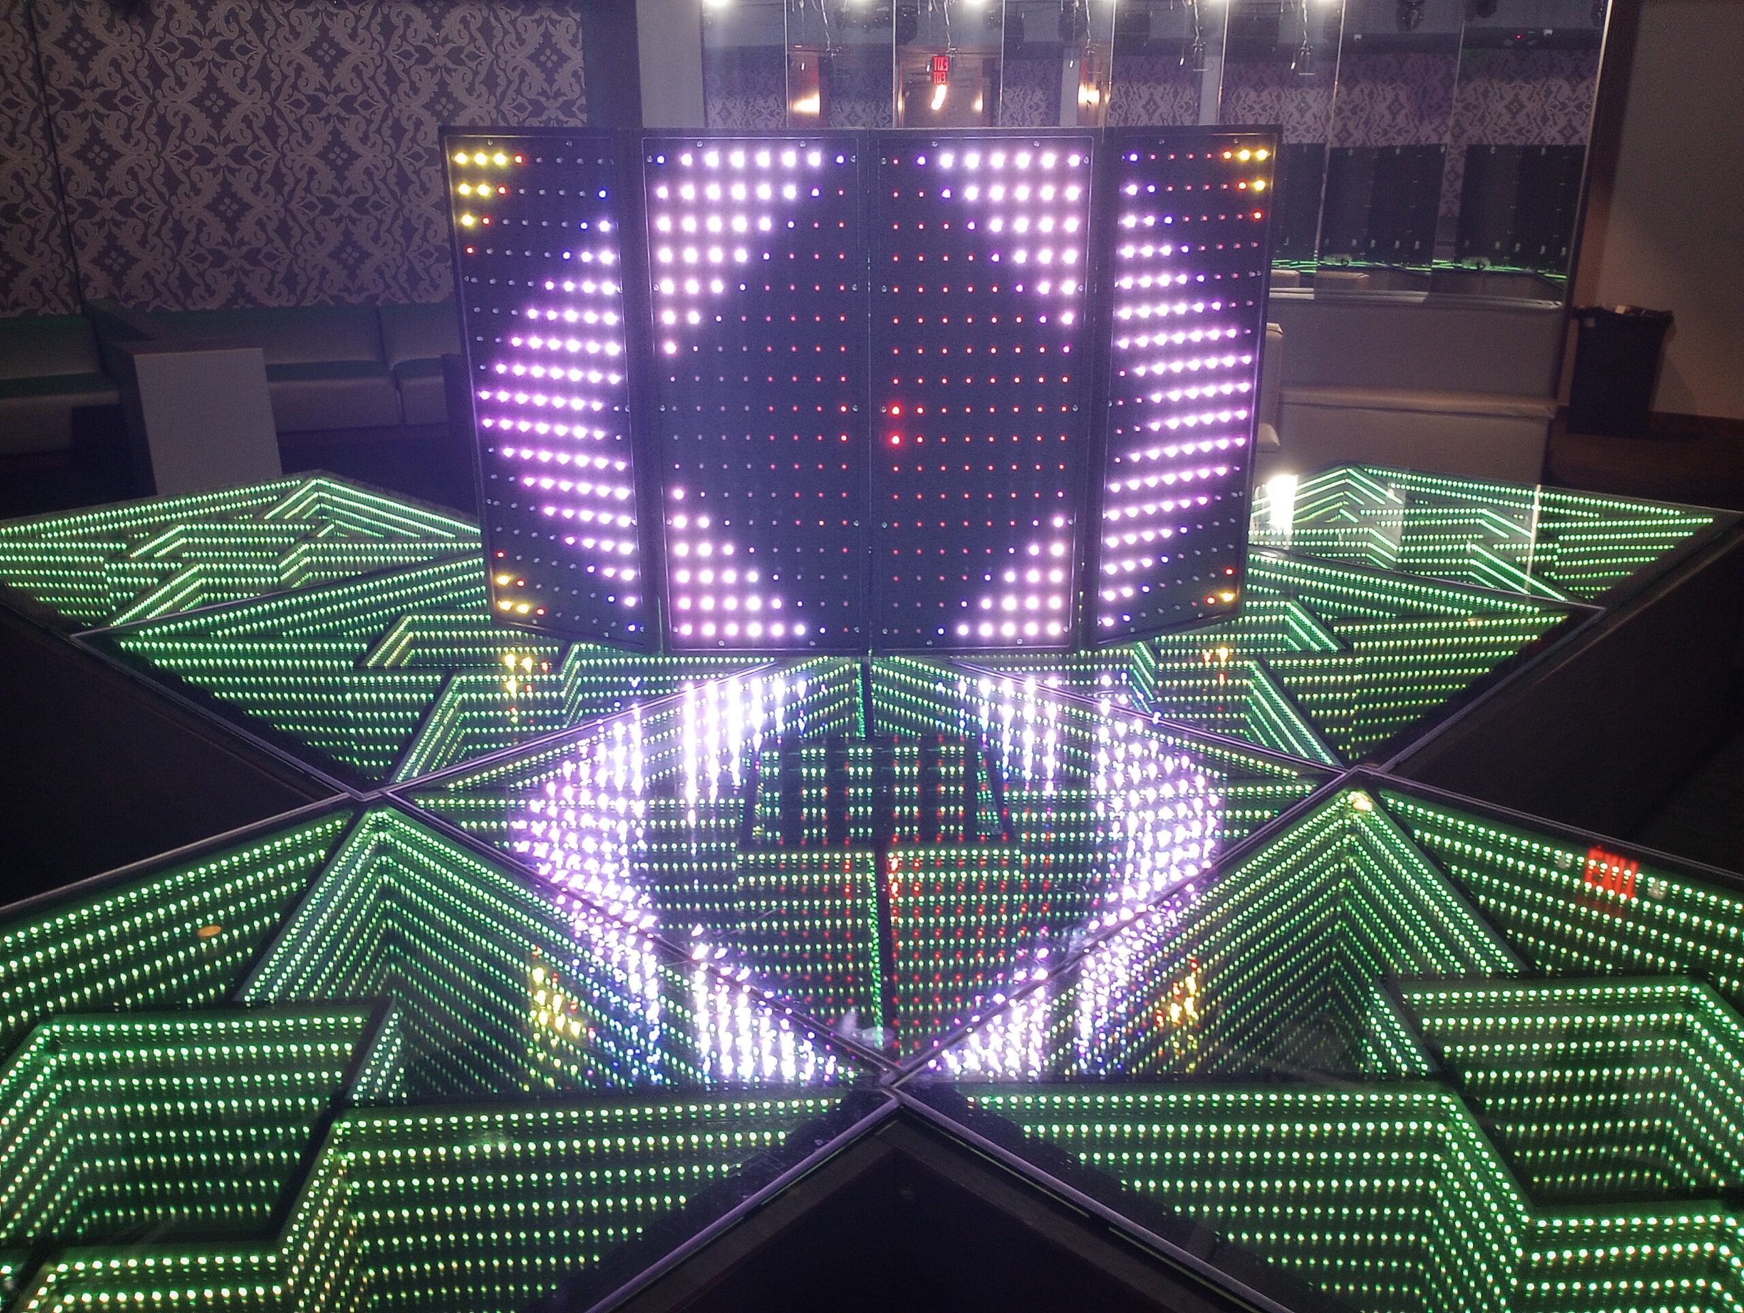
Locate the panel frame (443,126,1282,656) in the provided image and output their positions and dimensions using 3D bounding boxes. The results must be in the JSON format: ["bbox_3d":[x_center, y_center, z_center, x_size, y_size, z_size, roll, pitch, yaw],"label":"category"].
[{"bbox_3d":[-0.008,-0.529,2.903,1.694,1.045,0.267,-1,20,-1],"label":"panel frame"}]

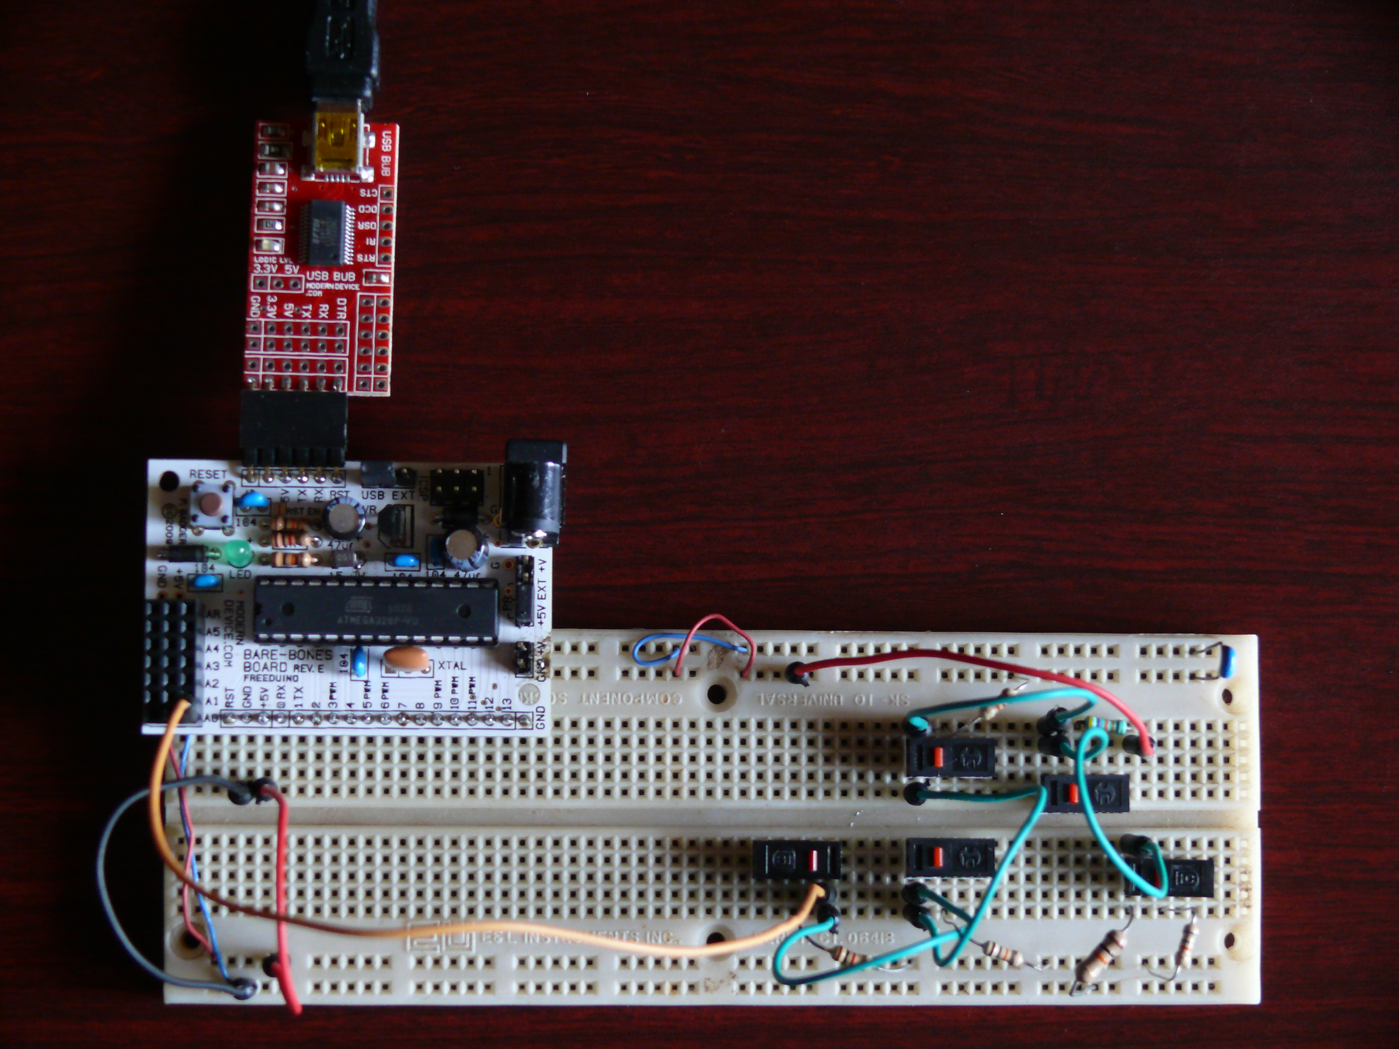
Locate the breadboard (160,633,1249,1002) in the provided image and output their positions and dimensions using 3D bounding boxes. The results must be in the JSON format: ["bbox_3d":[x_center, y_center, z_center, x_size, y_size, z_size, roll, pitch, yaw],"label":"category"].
[{"bbox_3d":[0.003,0.044,0.472,0.164,0.009,0.056,0,86,-3],"label":"breadboard"}]

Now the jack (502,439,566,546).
[{"bbox_3d":[-0.024,-0.004,0.457,0.009,0.011,0.015,1,83,-4],"label":"jack"}]

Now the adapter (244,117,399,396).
[{"bbox_3d":[-0.056,-0.040,0.465,0.022,0.006,0.042,1,77,-3],"label":"adapter"}]

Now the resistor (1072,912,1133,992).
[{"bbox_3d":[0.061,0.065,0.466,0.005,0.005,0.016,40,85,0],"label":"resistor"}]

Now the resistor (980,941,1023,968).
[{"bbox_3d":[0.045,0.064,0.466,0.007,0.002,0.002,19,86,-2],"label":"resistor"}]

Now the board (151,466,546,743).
[{"bbox_3d":[-0.051,0.010,0.455,0.060,0.013,0.041,1,83,-4],"label":"board"}]

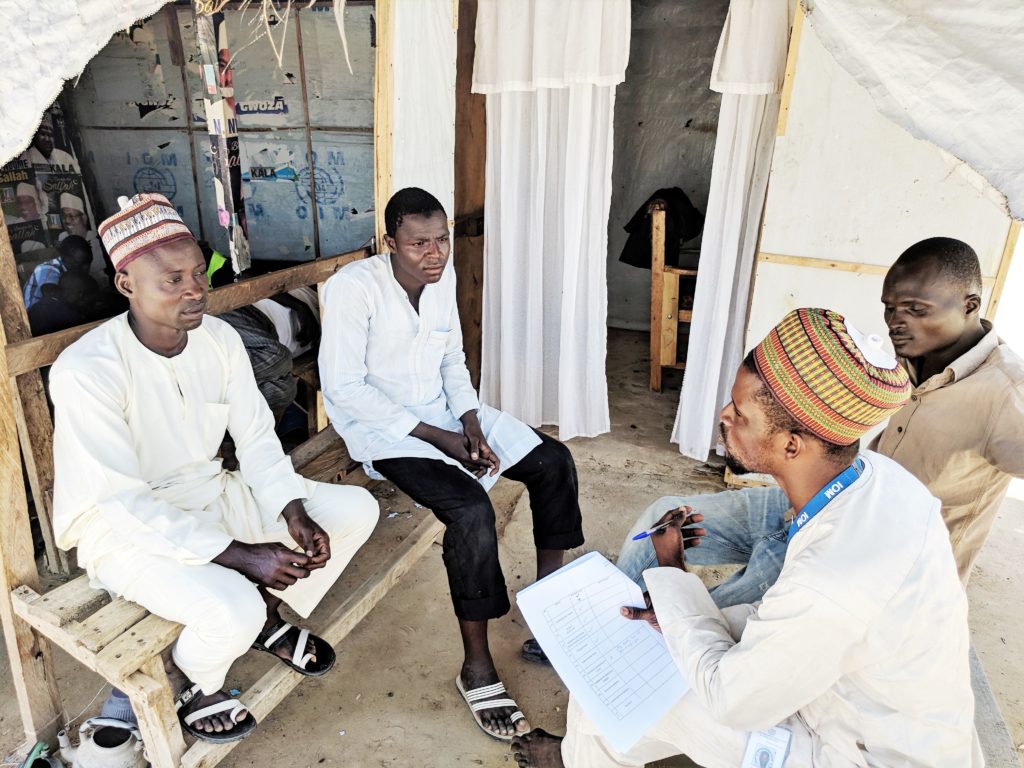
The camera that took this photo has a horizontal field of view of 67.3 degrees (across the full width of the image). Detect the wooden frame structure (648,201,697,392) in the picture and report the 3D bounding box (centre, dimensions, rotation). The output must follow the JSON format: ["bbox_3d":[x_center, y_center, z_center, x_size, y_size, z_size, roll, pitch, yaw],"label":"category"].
[{"bbox_3d":[1.058,-0.485,4.411,0.540,1.050,0.480,10,21,20],"label":"wooden frame structure"}]

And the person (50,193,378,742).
[{"bbox_3d":[-0.626,0.164,1.699,0.680,1.130,0.630,12,24,24],"label":"person"}]

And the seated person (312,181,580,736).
[{"bbox_3d":[-0.134,0.135,2.142,0.850,1.290,0.630,18,27,37],"label":"seated person"}]

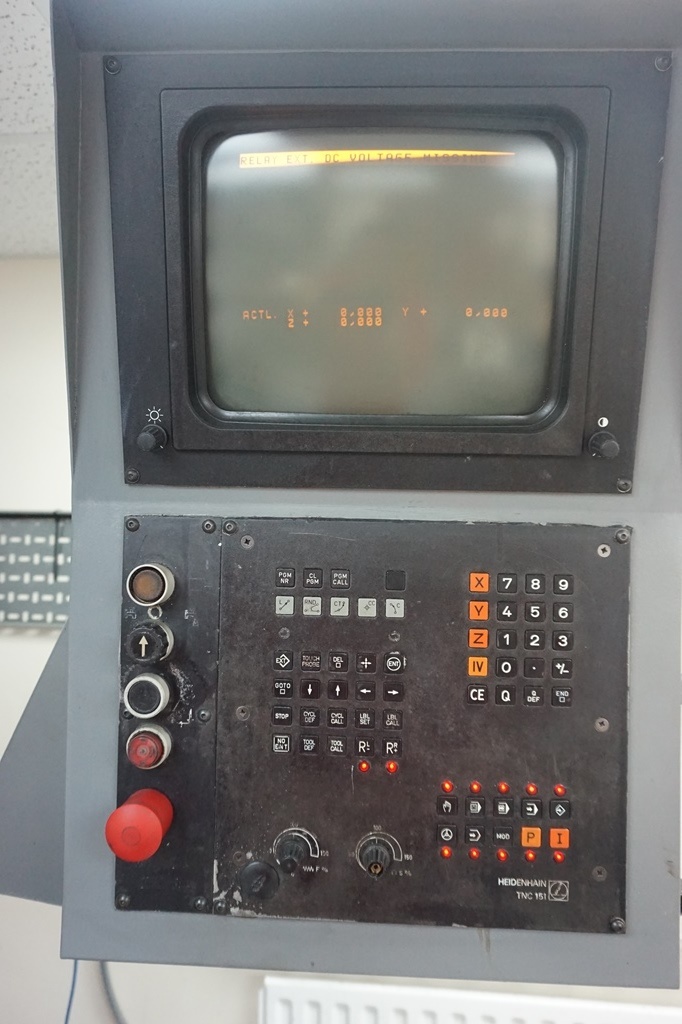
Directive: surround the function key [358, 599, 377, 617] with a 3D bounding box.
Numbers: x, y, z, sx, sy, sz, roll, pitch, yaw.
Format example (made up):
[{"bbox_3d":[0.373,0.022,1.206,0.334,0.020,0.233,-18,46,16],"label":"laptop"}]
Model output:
[{"bbox_3d":[0.019,0.067,0.535,0.013,0.013,0.006,1,-1,3],"label":"function key"}]

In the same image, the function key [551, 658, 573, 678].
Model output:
[{"bbox_3d":[0.151,0.107,0.526,0.013,0.013,0.004,1,-2,2],"label":"function key"}]

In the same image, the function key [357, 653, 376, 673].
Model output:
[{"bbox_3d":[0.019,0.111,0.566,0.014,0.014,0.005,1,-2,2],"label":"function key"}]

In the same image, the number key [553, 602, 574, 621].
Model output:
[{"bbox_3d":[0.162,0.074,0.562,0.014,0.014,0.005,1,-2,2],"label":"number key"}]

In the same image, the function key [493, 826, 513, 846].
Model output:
[{"bbox_3d":[0.111,0.221,0.524,0.013,0.013,0.004,1,-2,2],"label":"function key"}]

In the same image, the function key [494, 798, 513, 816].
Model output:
[{"bbox_3d":[0.111,0.202,0.524,0.013,0.013,0.004,1,-2,2],"label":"function key"}]

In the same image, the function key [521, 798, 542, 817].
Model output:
[{"bbox_3d":[0.132,0.206,0.533,0.013,0.013,0.005,1,-1,2],"label":"function key"}]

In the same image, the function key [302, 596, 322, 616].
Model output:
[{"bbox_3d":[-0.020,0.066,0.537,0.013,0.013,0.006,1,-1,3],"label":"function key"}]

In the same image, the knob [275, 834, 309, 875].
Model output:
[{"bbox_3d":[-0.036,0.247,0.548,0.024,0.024,0.025,1,-2,2],"label":"knob"}]

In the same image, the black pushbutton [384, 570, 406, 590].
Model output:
[{"bbox_3d":[0.038,0.048,0.535,0.013,0.013,0.006,1,-1,3],"label":"black pushbutton"}]

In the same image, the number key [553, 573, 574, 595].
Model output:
[{"bbox_3d":[0.154,0.050,0.530,0.013,0.013,0.006,1,-1,3],"label":"number key"}]

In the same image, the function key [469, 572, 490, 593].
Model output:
[{"bbox_3d":[0.096,0.049,0.529,0.013,0.013,0.004,1,-2,2],"label":"function key"}]

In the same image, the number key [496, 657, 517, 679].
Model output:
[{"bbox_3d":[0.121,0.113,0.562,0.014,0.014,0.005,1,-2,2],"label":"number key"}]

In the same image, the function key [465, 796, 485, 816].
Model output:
[{"bbox_3d":[0.094,0.205,0.535,0.013,0.013,0.005,1,-1,2],"label":"function key"}]

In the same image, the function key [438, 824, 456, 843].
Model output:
[{"bbox_3d":[0.074,0.224,0.535,0.013,0.013,0.005,1,-1,2],"label":"function key"}]

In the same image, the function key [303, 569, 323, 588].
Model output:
[{"bbox_3d":[-0.020,0.047,0.543,0.013,0.013,0.005,1,-1,2],"label":"function key"}]

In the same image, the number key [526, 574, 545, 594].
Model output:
[{"bbox_3d":[0.134,0.050,0.531,0.013,0.013,0.006,1,-1,3],"label":"number key"}]

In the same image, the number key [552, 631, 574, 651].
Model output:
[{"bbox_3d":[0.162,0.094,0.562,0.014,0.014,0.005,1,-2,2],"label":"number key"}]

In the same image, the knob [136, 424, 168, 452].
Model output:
[{"bbox_3d":[-0.131,-0.050,0.528,0.019,0.019,0.019,1,12,3],"label":"knob"}]

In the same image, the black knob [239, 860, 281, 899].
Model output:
[{"bbox_3d":[-0.057,0.258,0.537,0.026,0.026,0.010,1,-1,2],"label":"black knob"}]

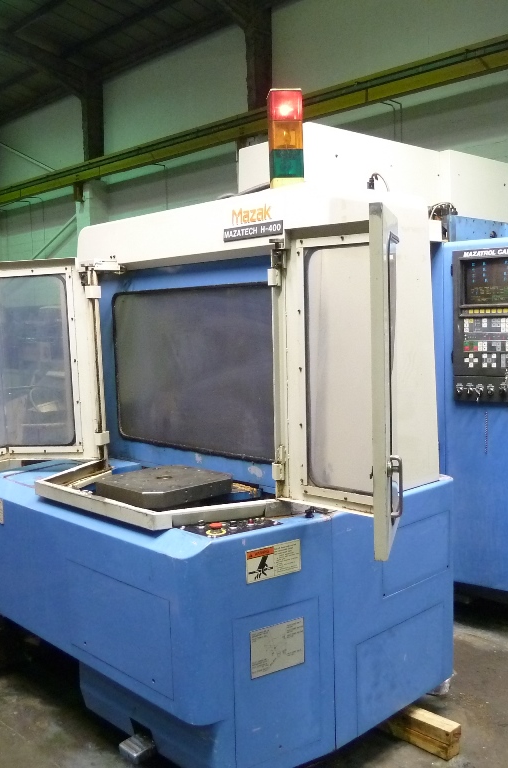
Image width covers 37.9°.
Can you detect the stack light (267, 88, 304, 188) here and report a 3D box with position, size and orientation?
[{"bbox_3d":[0.106,-0.805,2.450,0.102,0.315,0.102,-2,5,-5],"label":"stack light"}]

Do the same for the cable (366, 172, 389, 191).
[{"bbox_3d":[0.418,-0.681,2.500,0.075,0.065,0.030,-2,5,-6],"label":"cable"}]

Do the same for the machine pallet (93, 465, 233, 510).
[{"bbox_3d":[-0.327,0.373,2.712,0.400,0.055,0.400,-6,7,-43],"label":"machine pallet"}]

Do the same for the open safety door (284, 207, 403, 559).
[{"bbox_3d":[0.260,-0.030,2.059,0.241,0.845,0.678,-3,5,-19],"label":"open safety door"}]

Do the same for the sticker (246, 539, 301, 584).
[{"bbox_3d":[0.063,0.541,2.255,0.197,0.097,0.003,-5,6,-32],"label":"sticker"}]

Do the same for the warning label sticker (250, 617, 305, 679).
[{"bbox_3d":[0.076,0.814,2.281,0.199,0.147,0.003,-5,6,-32],"label":"warning label sticker"}]

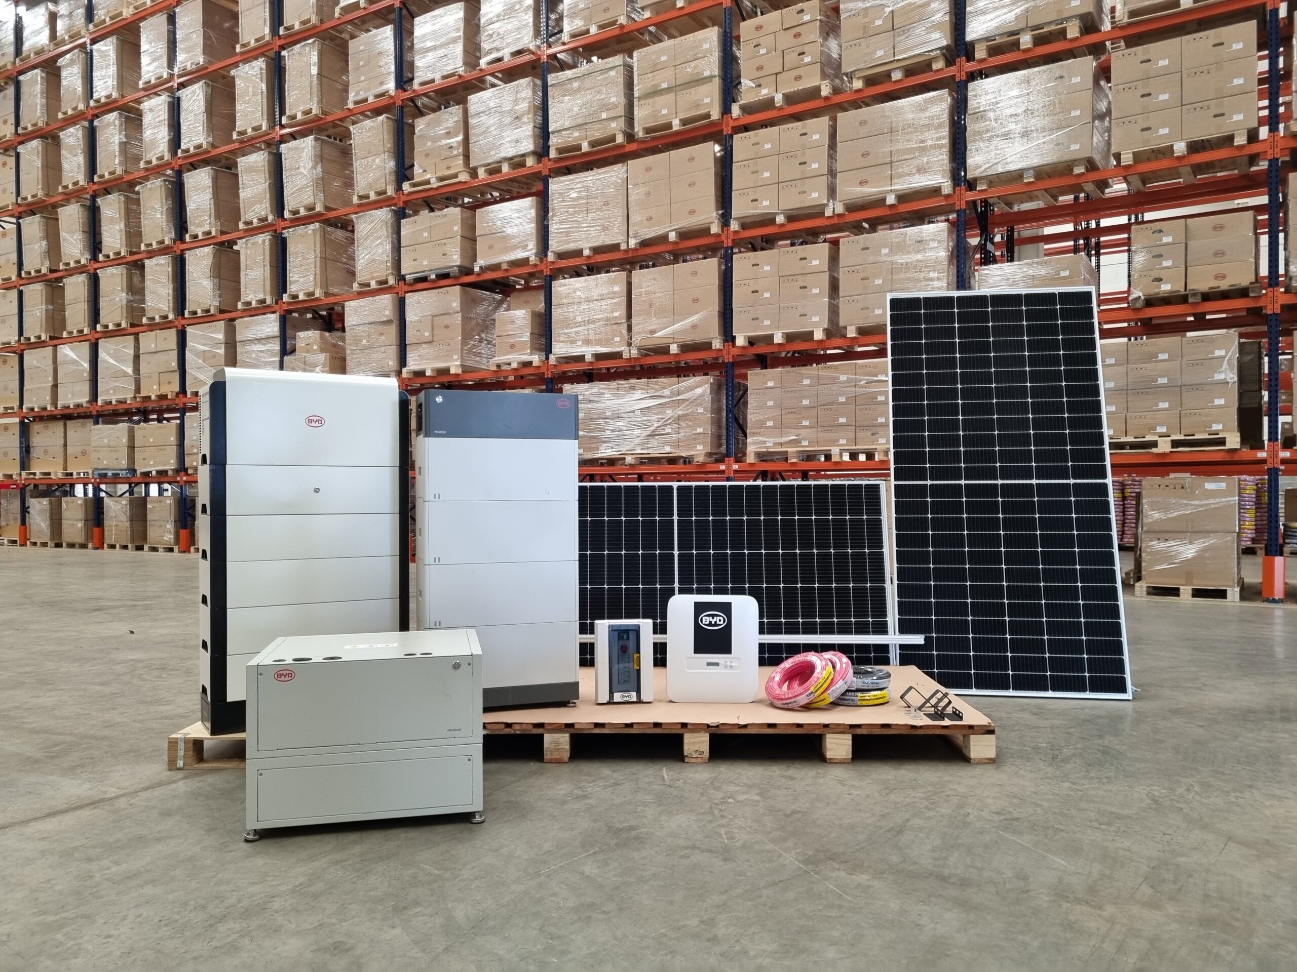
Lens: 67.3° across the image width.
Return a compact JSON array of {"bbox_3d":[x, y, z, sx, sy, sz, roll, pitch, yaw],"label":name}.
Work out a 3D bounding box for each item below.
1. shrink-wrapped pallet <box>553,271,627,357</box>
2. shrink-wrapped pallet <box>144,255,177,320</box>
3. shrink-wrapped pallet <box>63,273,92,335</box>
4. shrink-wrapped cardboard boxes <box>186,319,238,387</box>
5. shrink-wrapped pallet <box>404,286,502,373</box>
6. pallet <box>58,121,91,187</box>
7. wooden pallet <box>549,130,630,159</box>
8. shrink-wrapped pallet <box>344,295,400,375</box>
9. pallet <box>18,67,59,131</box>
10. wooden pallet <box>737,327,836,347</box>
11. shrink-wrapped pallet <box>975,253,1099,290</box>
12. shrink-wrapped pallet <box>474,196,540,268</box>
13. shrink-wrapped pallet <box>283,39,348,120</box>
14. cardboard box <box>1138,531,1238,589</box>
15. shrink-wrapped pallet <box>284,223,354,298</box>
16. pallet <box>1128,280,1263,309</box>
[{"bbox_3d":[-0.470,-2.020,12.214,1.170,1.006,1.000,-1,0,31],"label":"shrink-wrapped pallet"},{"bbox_3d":[-7.933,-3.304,16.868,0.803,1.022,1.200,-1,0,31],"label":"shrink-wrapped pallet"},{"bbox_3d":[-10.034,-3.251,18.051,0.780,1.033,1.150,-1,0,31],"label":"shrink-wrapped pallet"},{"bbox_3d":[-6.931,-2.071,16.401,1.000,1.190,1.110,-1,0,32],"label":"shrink-wrapped cardboard boxes"},{"bbox_3d":[-2.680,-2.076,13.508,1.056,1.112,0.896,-1,0,32],"label":"shrink-wrapped pallet"},{"bbox_3d":[-9.368,-5.494,16.784,0.699,0.995,1.080,-1,0,31],"label":"pallet"},{"bbox_3d":[-0.406,-3.823,11.337,1.026,0.137,1.080,-1,0,31],"label":"wooden pallet"},{"bbox_3d":[-3.674,-2.077,14.137,1.004,1.133,0.927,-1,0,32],"label":"shrink-wrapped pallet"},{"bbox_3d":[-10.498,-6.742,17.456,0.682,0.959,1.080,-1,0,31],"label":"pallet"},{"bbox_3d":[1.582,-1.487,10.138,1.014,0.110,1.050,-1,0,31],"label":"wooden pallet"},{"bbox_3d":[3.885,-1.854,9.674,0.980,0.540,1.020,-1,0,32],"label":"shrink-wrapped pallet"},{"bbox_3d":[-1.562,-3.237,13.090,1.020,0.835,1.110,-1,0,32],"label":"shrink-wrapped pallet"},{"bbox_3d":[-4.821,-5.941,14.817,0.780,1.090,1.150,-1,0,31],"label":"shrink-wrapped pallet"},{"bbox_3d":[4.921,0.638,8.863,0.716,0.458,0.948,-1,0,32],"label":"cardboard box"},{"bbox_3d":[-4.824,-3.302,14.892,0.786,1.055,1.150,-1,0,31],"label":"shrink-wrapped pallet"},{"bbox_3d":[5.023,-1.673,8.928,1.005,0.136,1.100,-1,0,31],"label":"pallet"}]

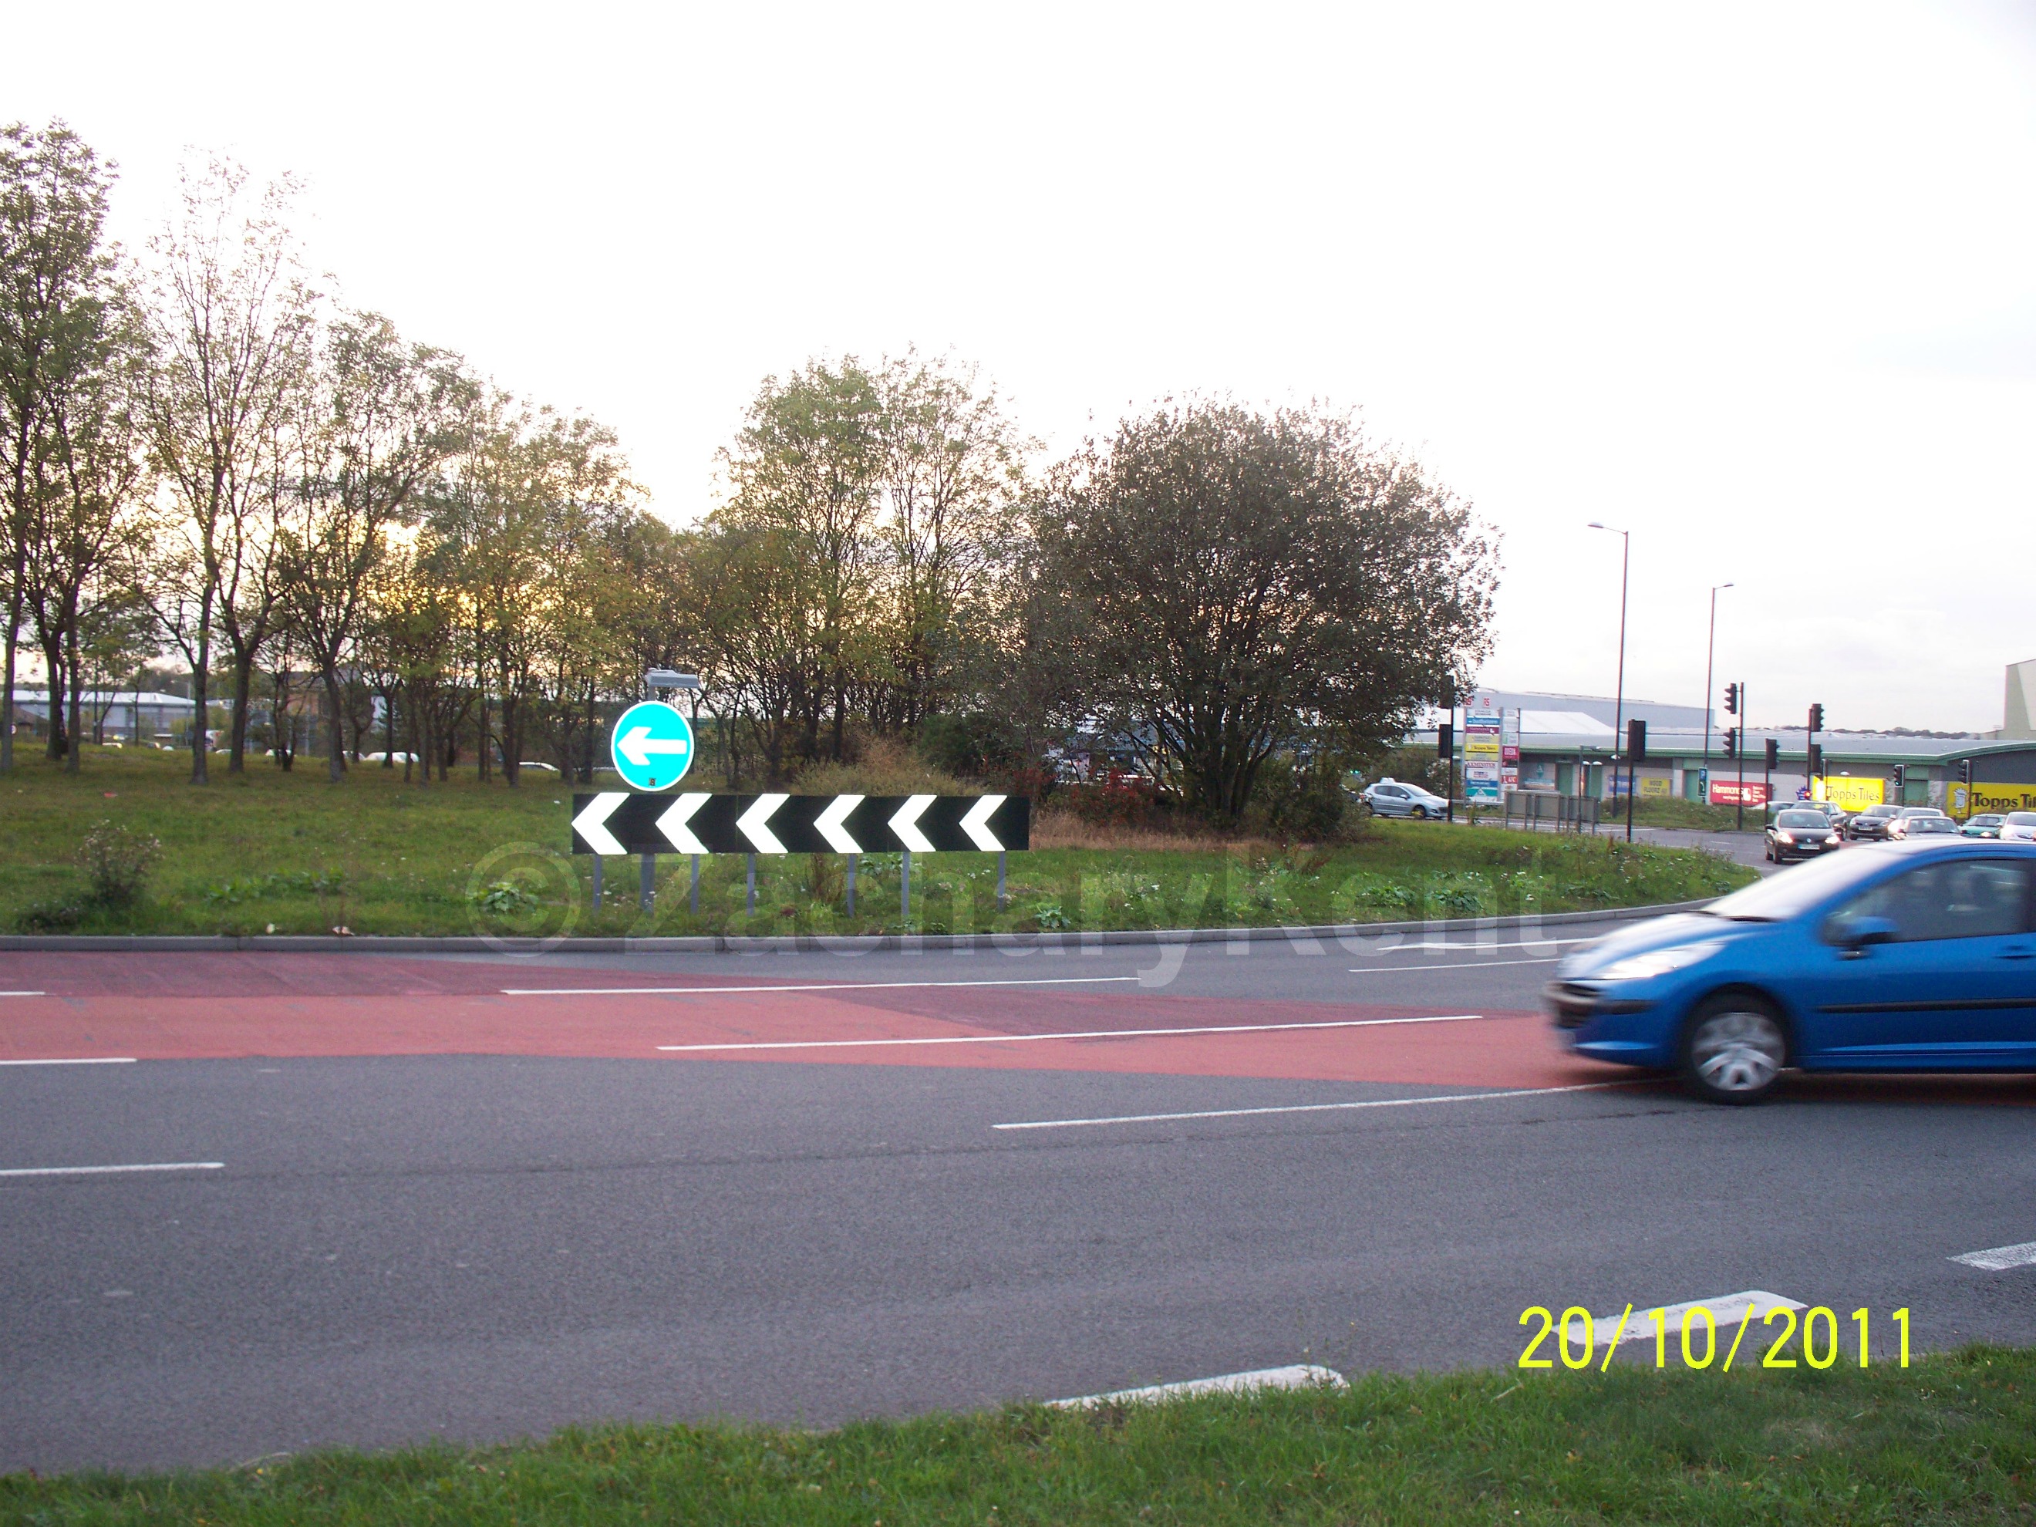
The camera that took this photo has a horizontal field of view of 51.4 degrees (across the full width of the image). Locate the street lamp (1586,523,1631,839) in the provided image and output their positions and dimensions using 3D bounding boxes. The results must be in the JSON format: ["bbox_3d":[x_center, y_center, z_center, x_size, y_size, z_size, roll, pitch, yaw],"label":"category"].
[{"bbox_3d":[24.000,-3.750,86.500,1.950,12.300,0.400,2,0,-33],"label":"street lamp"}]

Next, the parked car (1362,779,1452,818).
[{"bbox_3d":[16.200,1.540,88.200,1.770,1.530,4.150,1,0,-44],"label":"parked car"}]

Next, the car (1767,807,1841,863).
[{"bbox_3d":[21.850,2.020,58.800,1.750,1.490,4.000,1,0,15],"label":"car"}]

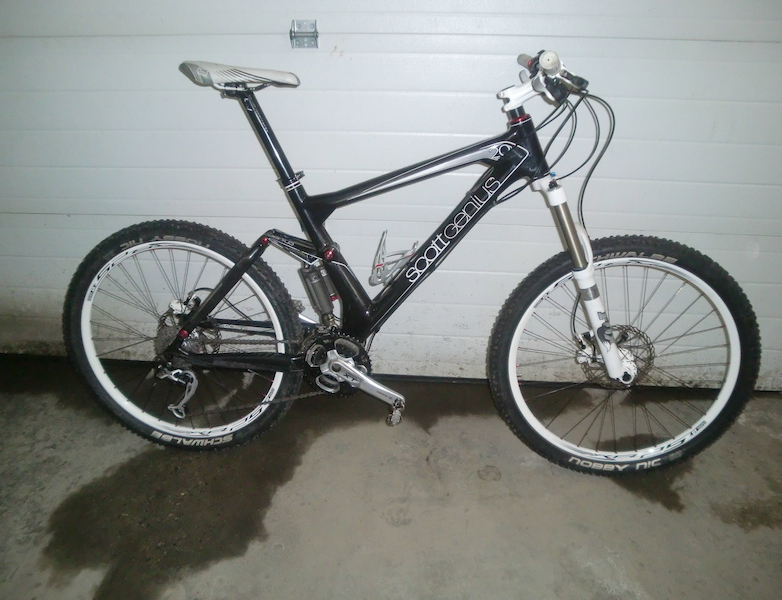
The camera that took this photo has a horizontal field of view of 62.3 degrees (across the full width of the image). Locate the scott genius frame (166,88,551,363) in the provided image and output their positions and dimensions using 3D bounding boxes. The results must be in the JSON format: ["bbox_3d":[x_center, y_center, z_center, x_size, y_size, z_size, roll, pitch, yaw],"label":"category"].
[{"bbox_3d":[-0.106,-0.151,1.577,0.940,0.687,0.160,2,20,5],"label":"scott genius frame"}]

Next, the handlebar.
[{"bbox_3d":[0.317,-0.479,1.419,0.160,0.133,0.670,2,20,5],"label":"handlebar"}]

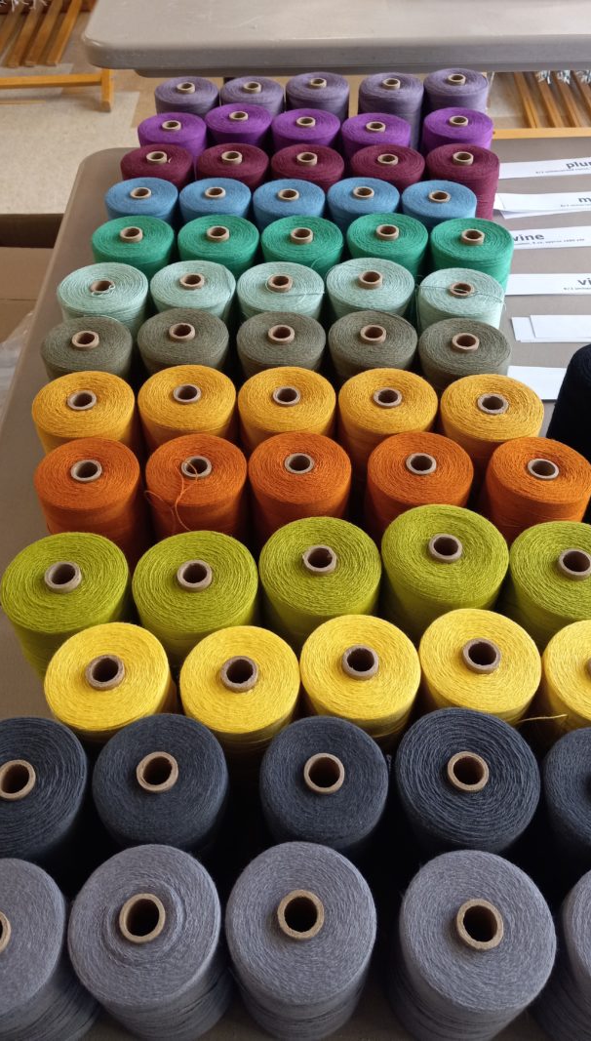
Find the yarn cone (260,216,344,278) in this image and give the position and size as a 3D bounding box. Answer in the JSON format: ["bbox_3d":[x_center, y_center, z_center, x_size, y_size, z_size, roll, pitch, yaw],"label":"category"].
[{"bbox_3d":[0.007,-0.236,0.810,0.077,0.110,0.077,-2,48,0],"label":"yarn cone"}]

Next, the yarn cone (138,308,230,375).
[{"bbox_3d":[-0.091,-0.119,0.707,0.075,0.111,0.075,-2,48,0],"label":"yarn cone"}]

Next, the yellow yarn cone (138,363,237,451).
[{"bbox_3d":[-0.081,-0.061,0.659,0.076,0.109,0.076,-2,49,0],"label":"yellow yarn cone"}]

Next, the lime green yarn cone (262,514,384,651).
[{"bbox_3d":[0.016,0.059,0.541,0.076,0.104,0.076,-1,49,0],"label":"lime green yarn cone"}]

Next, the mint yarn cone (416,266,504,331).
[{"bbox_3d":[0.146,-0.168,0.750,0.073,0.107,0.073,-2,48,0],"label":"mint yarn cone"}]

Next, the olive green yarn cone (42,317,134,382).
[{"bbox_3d":[-0.171,-0.114,0.707,0.076,0.109,0.076,-2,49,0],"label":"olive green yarn cone"}]

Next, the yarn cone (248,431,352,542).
[{"bbox_3d":[0.004,-0.004,0.607,0.074,0.109,0.074,-2,49,0],"label":"yarn cone"}]

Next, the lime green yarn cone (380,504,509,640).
[{"bbox_3d":[0.095,0.054,0.550,0.079,0.112,0.079,-2,48,0],"label":"lime green yarn cone"}]

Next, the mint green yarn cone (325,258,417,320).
[{"bbox_3d":[0.066,-0.177,0.749,0.078,0.104,0.078,-1,49,0],"label":"mint green yarn cone"}]

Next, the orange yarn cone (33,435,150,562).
[{"bbox_3d":[-0.144,0.001,0.602,0.073,0.110,0.073,-2,48,0],"label":"orange yarn cone"}]

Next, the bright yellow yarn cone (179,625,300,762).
[{"bbox_3d":[-0.030,0.119,0.489,0.067,0.104,0.067,-1,49,0],"label":"bright yellow yarn cone"}]

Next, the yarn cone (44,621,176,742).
[{"bbox_3d":[-0.107,0.121,0.502,0.072,0.109,0.072,-2,49,0],"label":"yarn cone"}]

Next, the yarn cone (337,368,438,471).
[{"bbox_3d":[0.071,-0.058,0.651,0.074,0.109,0.074,-2,48,0],"label":"yarn cone"}]

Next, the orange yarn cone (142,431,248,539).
[{"bbox_3d":[-0.067,-0.002,0.597,0.070,0.104,0.070,-1,49,0],"label":"orange yarn cone"}]

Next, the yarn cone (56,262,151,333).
[{"bbox_3d":[-0.170,-0.172,0.757,0.082,0.109,0.082,-2,49,0],"label":"yarn cone"}]

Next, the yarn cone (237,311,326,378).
[{"bbox_3d":[-0.011,-0.117,0.697,0.073,0.104,0.073,-1,49,0],"label":"yarn cone"}]

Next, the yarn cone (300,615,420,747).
[{"bbox_3d":[0.038,0.116,0.499,0.068,0.108,0.068,-2,48,0],"label":"yarn cone"}]

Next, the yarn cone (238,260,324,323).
[{"bbox_3d":[-0.012,-0.173,0.754,0.078,0.109,0.078,-2,49,0],"label":"yarn cone"}]

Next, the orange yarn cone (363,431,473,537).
[{"bbox_3d":[0.087,-0.004,0.596,0.073,0.104,0.073,-1,49,0],"label":"orange yarn cone"}]

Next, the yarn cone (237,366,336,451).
[{"bbox_3d":[-0.006,-0.059,0.655,0.074,0.108,0.074,-2,48,0],"label":"yarn cone"}]

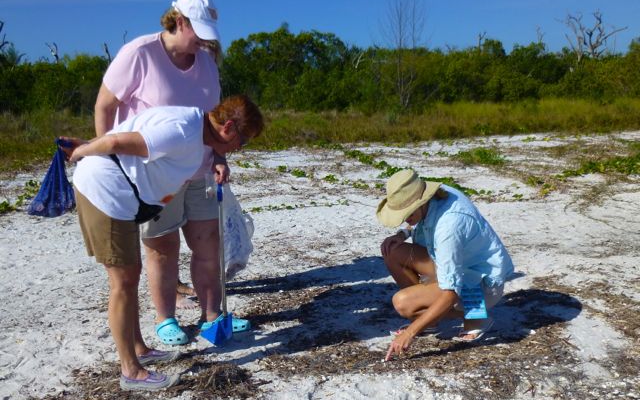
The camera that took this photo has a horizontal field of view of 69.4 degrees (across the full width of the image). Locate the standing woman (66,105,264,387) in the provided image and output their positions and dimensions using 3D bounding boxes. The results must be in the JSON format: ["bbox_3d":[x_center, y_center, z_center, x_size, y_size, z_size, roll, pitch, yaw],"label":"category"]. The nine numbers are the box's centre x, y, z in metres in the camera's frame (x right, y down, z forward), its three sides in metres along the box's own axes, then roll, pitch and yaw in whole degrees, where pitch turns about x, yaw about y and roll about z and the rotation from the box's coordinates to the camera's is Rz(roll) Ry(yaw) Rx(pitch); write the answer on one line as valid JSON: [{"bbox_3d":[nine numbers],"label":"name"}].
[{"bbox_3d":[-0.620,0.187,1.981,0.760,1.220,0.500,-2,15,-7],"label":"standing woman"}]

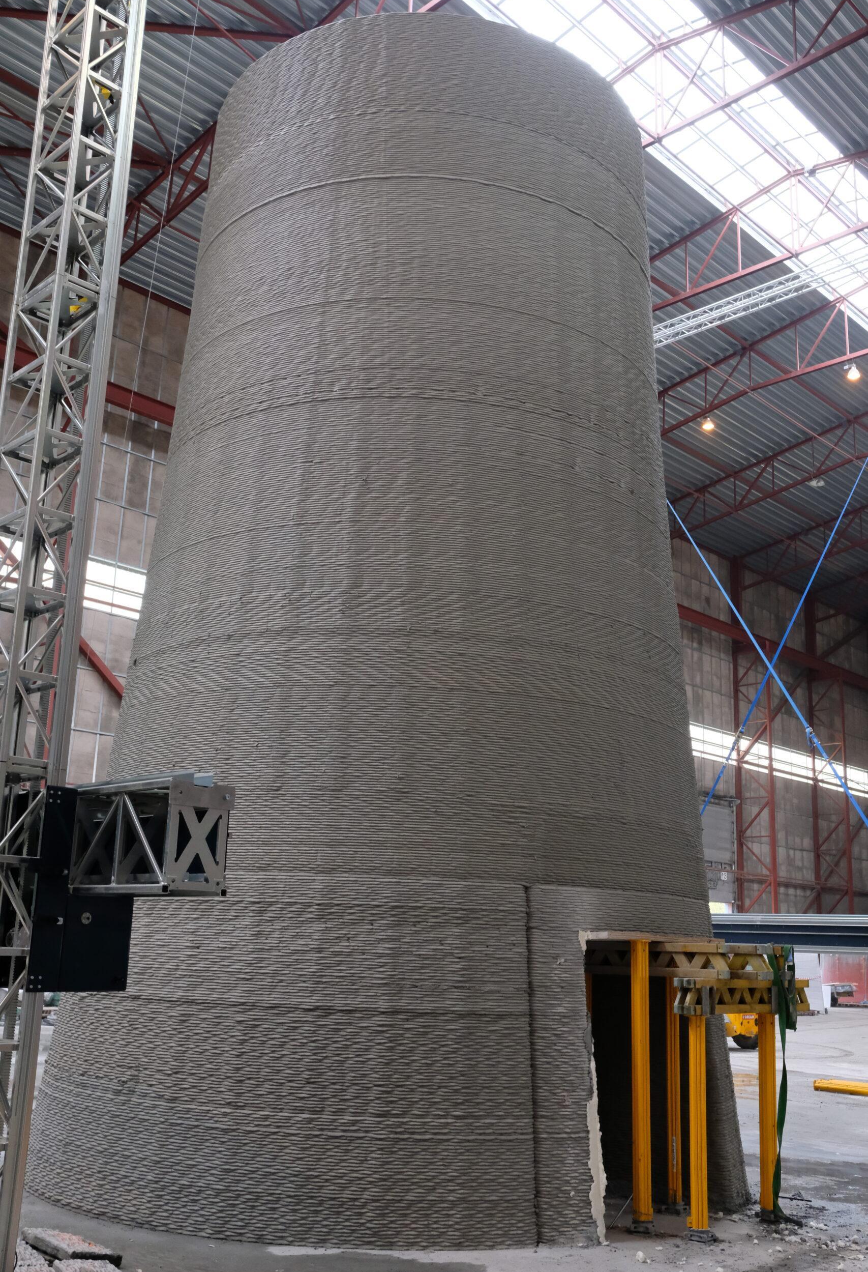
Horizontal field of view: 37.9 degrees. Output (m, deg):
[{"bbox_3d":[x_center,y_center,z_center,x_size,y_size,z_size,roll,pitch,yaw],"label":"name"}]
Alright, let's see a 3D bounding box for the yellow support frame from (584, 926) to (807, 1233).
[{"bbox_3d":[1.925,3.318,9.636,1.265,1.979,1.591,-10,-18,41],"label":"yellow support frame"}]

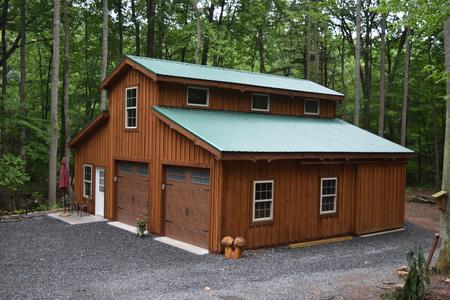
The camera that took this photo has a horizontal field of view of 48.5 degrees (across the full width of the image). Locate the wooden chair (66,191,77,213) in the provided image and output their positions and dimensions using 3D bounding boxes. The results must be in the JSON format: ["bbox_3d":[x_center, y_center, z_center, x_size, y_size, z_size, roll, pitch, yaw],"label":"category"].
[{"bbox_3d":[-7.070,2.385,23.050,0.510,0.930,0.550,1,0,-7],"label":"wooden chair"}]

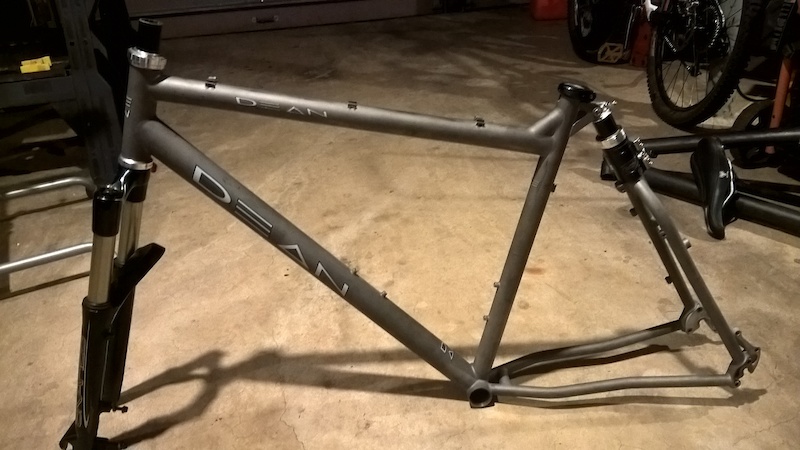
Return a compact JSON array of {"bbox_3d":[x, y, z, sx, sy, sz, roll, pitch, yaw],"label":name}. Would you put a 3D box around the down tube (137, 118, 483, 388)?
[{"bbox_3d":[-0.106,0.072,0.980,0.044,0.655,0.044,-44,22,15],"label":"down tube"}]

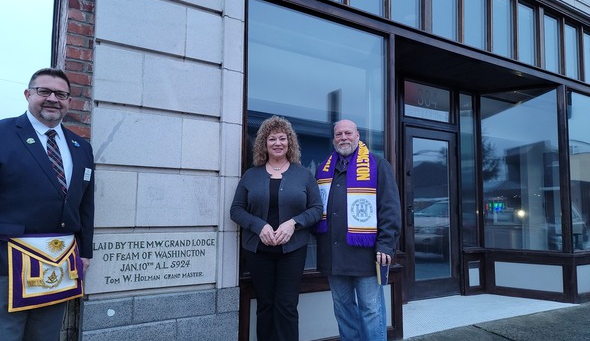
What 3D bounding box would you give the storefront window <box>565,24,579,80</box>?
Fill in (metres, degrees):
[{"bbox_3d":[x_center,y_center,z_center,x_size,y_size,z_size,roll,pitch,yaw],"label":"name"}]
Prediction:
[{"bbox_3d":[3.658,-1.565,5.673,0.339,0.705,0.050,3,-5,-31],"label":"storefront window"}]

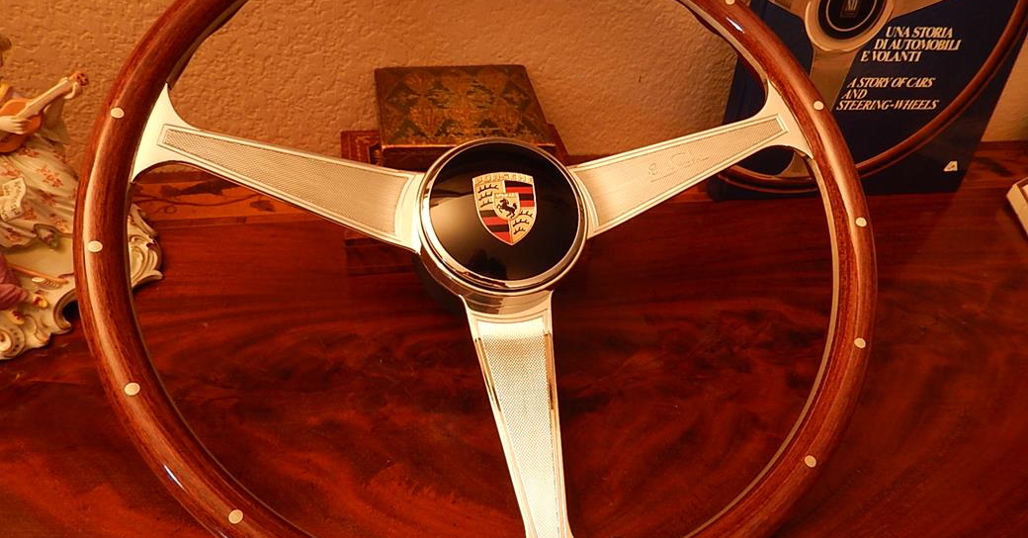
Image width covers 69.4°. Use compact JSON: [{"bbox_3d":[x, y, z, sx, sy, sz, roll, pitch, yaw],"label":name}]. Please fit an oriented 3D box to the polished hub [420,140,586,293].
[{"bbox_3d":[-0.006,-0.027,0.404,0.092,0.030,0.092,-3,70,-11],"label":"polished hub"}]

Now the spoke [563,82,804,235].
[{"bbox_3d":[0.098,-0.060,0.433,0.143,0.010,0.056,-21,74,-4],"label":"spoke"}]

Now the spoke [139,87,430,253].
[{"bbox_3d":[-0.117,-0.050,0.390,0.143,0.010,0.056,16,67,-17],"label":"spoke"}]

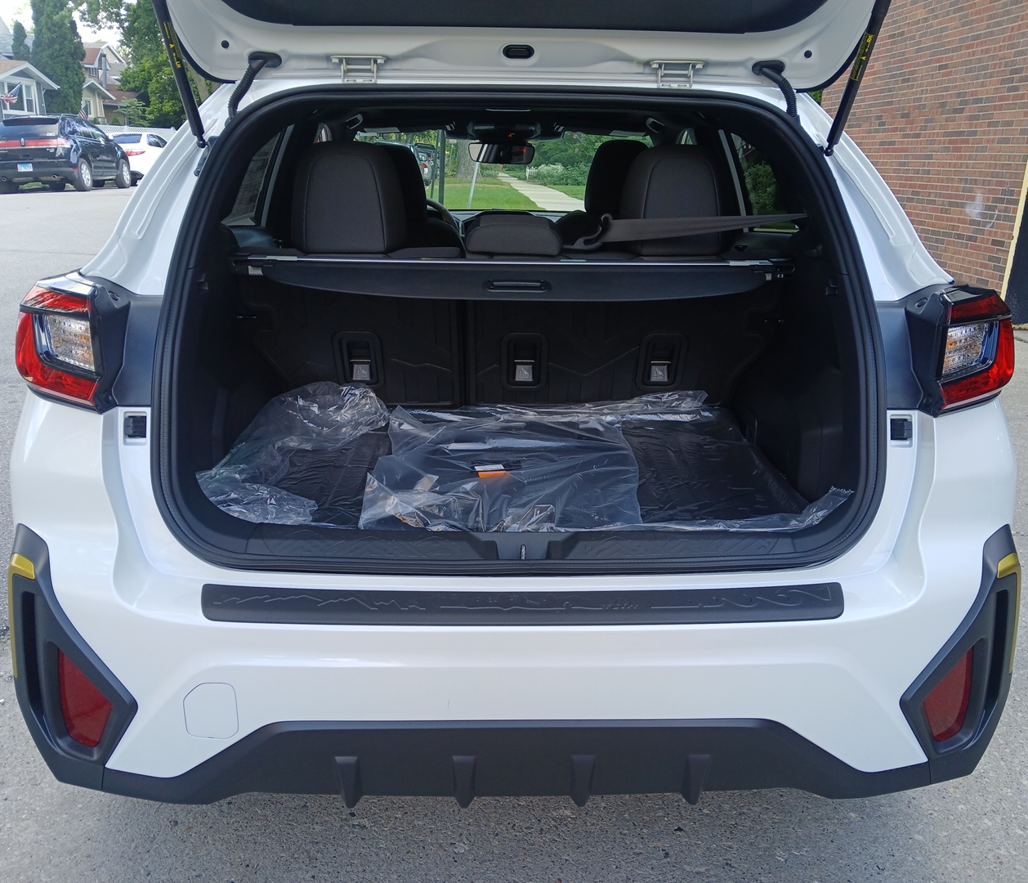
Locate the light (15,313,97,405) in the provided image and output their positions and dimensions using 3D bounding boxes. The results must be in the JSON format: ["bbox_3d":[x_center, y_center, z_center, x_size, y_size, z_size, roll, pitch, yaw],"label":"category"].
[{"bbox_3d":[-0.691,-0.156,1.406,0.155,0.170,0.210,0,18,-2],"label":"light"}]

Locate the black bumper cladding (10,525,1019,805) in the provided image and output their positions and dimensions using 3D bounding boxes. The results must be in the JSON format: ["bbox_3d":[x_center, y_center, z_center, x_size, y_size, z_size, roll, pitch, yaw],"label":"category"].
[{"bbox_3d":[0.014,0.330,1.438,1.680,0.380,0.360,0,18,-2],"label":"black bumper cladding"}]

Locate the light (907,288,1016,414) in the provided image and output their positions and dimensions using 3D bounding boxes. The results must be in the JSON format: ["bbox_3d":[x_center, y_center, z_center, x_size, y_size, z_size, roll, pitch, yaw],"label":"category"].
[{"bbox_3d":[0.710,-0.158,1.455,0.180,0.193,0.230,0,18,-2],"label":"light"}]

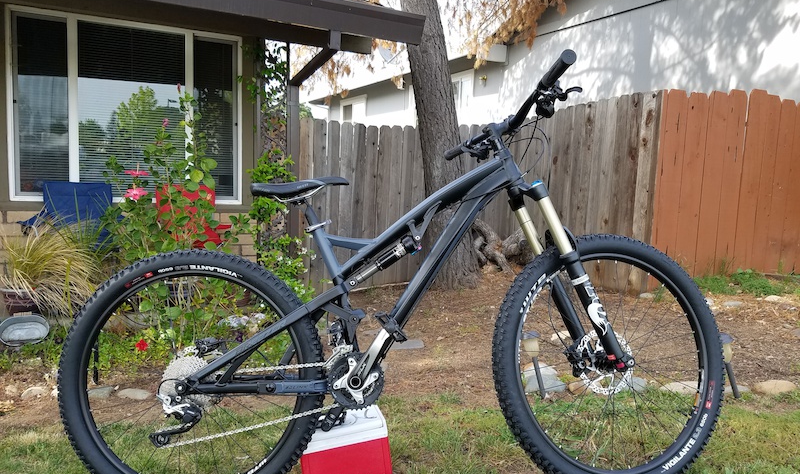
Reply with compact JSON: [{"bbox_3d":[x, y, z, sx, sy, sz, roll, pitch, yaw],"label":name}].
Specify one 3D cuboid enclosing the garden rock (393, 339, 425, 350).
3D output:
[{"bbox_3d":[0.024,0.580,3.350,0.200,0.045,0.130,2,4,0],"label":"garden rock"}]

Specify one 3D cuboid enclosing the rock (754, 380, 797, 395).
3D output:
[{"bbox_3d":[1.530,0.615,2.550,0.170,0.060,0.130,3,5,11],"label":"rock"}]

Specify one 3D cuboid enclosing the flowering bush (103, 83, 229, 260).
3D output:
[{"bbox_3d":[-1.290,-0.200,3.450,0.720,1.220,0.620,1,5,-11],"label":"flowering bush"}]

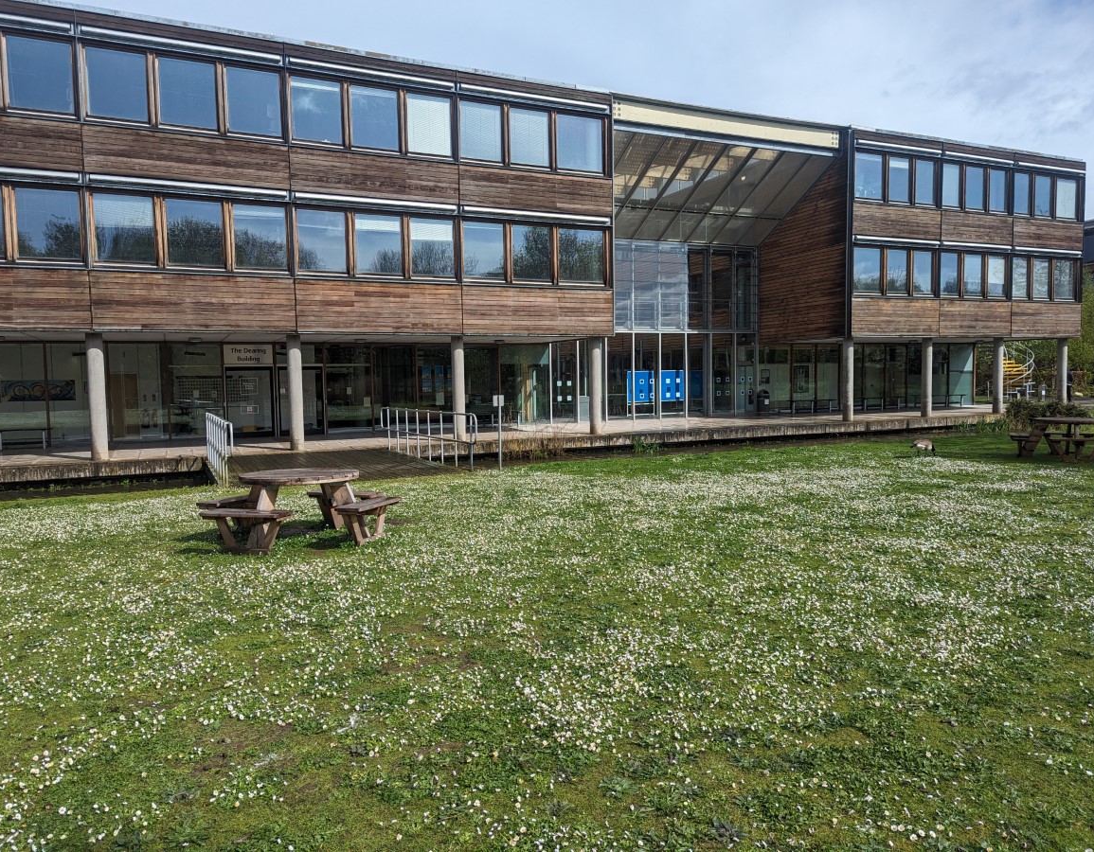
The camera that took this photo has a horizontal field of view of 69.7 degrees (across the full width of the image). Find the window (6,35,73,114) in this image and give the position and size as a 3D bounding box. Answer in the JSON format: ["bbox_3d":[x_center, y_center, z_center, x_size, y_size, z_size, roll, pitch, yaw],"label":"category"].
[{"bbox_3d":[-11.135,-7.737,17.301,1.236,1.540,0.100,-3,4,-25],"label":"window"}]

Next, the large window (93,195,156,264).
[{"bbox_3d":[-9.472,-4.433,17.643,1.180,1.470,0.100,-3,4,-24],"label":"large window"}]

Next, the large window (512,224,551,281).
[{"bbox_3d":[-0.419,-4.783,21.749,1.180,1.470,0.100,-3,4,-24],"label":"large window"}]

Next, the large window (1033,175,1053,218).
[{"bbox_3d":[19.068,-8.833,30.225,1.000,1.470,0.100,-3,4,-24],"label":"large window"}]

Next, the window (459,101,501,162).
[{"bbox_3d":[-1.850,-8.142,21.722,1.191,1.527,0.150,-3,4,-25],"label":"window"}]

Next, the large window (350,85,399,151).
[{"bbox_3d":[-4.482,-7.995,20.479,1.191,1.548,0.150,-3,4,-25],"label":"large window"}]

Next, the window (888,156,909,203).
[{"bbox_3d":[12.630,-8.825,28.245,1.052,1.534,0.150,-3,4,-23],"label":"window"}]

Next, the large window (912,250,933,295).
[{"bbox_3d":[12.970,-5.282,27.173,0.968,1.521,0.120,-3,4,-24],"label":"large window"}]

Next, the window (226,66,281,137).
[{"bbox_3d":[-6.737,-7.442,18.061,1.133,1.423,0.120,-3,4,-26],"label":"window"}]

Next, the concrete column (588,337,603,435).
[{"bbox_3d":[1.508,-1.232,24.121,0.363,2.982,0.363,-3,4,-25],"label":"concrete column"}]

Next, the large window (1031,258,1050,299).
[{"bbox_3d":[19.704,-5.868,31.401,1.050,1.540,0.100,-3,4,-23],"label":"large window"}]

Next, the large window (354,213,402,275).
[{"bbox_3d":[-4.430,-4.789,20.697,1.200,1.556,0.150,-3,4,-25],"label":"large window"}]

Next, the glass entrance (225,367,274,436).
[{"bbox_3d":[-8.856,-0.729,23.430,1.248,1.996,0.100,-3,4,-26],"label":"glass entrance"}]

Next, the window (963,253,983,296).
[{"bbox_3d":[15.705,-5.528,28.941,1.000,1.470,0.100,-3,4,-24],"label":"window"}]

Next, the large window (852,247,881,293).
[{"bbox_3d":[11.381,-5.539,27.948,1.300,1.540,0.100,-3,4,-23],"label":"large window"}]

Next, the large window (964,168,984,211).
[{"bbox_3d":[15.211,-8.441,27.983,0.931,1.452,0.120,-3,4,-24],"label":"large window"}]

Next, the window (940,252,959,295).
[{"bbox_3d":[15.124,-5.704,29.526,0.980,1.569,0.150,-3,4,-23],"label":"window"}]

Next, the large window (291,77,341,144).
[{"bbox_3d":[-5.803,-7.969,19.844,1.231,1.540,0.100,-3,4,-25],"label":"large window"}]

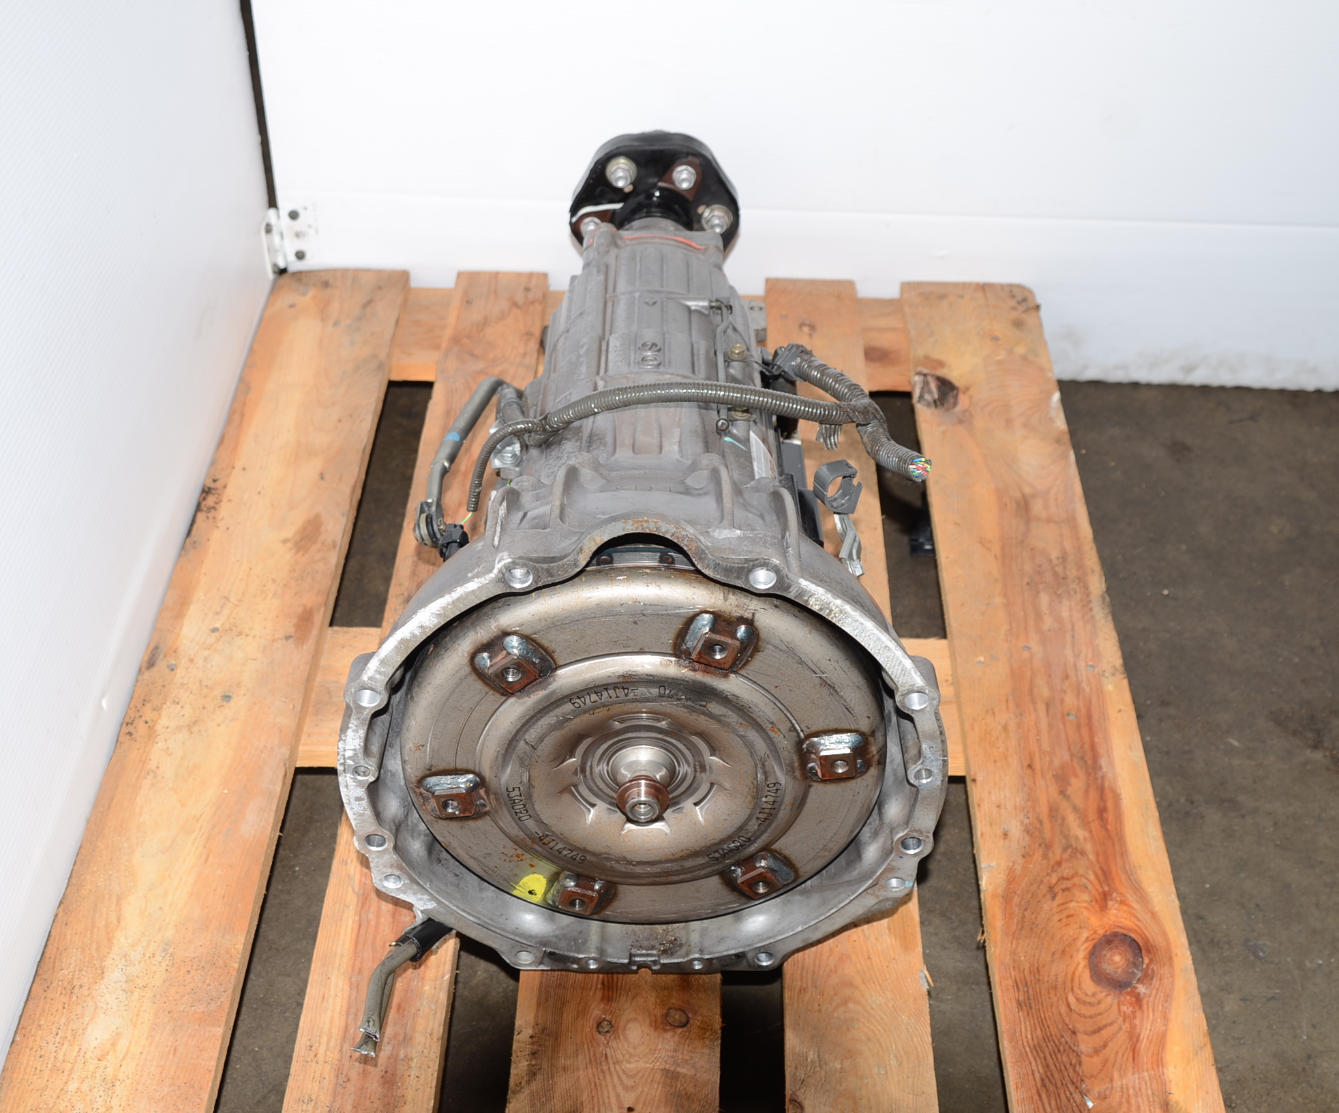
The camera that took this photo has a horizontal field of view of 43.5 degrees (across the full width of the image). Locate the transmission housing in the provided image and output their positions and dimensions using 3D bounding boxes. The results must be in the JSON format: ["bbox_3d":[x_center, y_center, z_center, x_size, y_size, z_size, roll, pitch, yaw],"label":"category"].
[{"bbox_3d":[-0.015,-0.102,1.304,0.375,0.405,0.789,1,40,0],"label":"transmission housing"}]

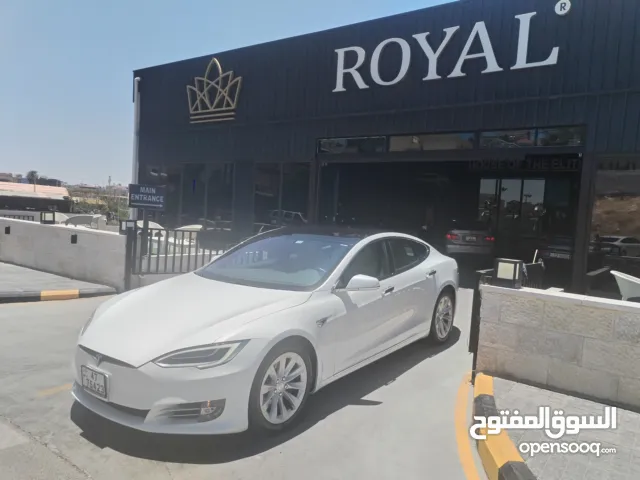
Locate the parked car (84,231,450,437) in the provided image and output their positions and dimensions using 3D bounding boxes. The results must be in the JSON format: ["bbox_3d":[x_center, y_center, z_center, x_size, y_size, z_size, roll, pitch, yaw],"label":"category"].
[{"bbox_3d":[-0.068,0.563,5.268,2.020,1.440,4.970,5,6,36],"label":"parked car"}]

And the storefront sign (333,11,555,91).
[{"bbox_3d":[2.499,-4.198,10.914,5.392,1.130,0.120,6,5,36],"label":"storefront sign"}]

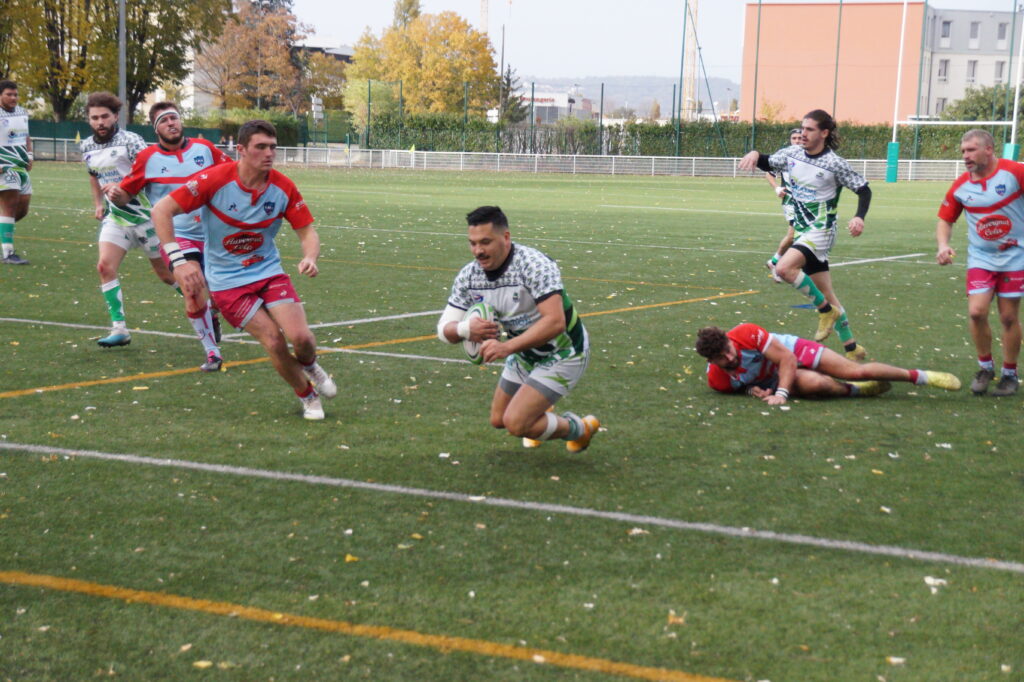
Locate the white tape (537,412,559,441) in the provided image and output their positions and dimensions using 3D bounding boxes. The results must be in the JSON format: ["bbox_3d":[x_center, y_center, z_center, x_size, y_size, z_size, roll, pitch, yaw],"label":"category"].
[{"bbox_3d":[0.162,0.399,9.950,0.050,0.125,0.125,11,0,-29],"label":"white tape"}]

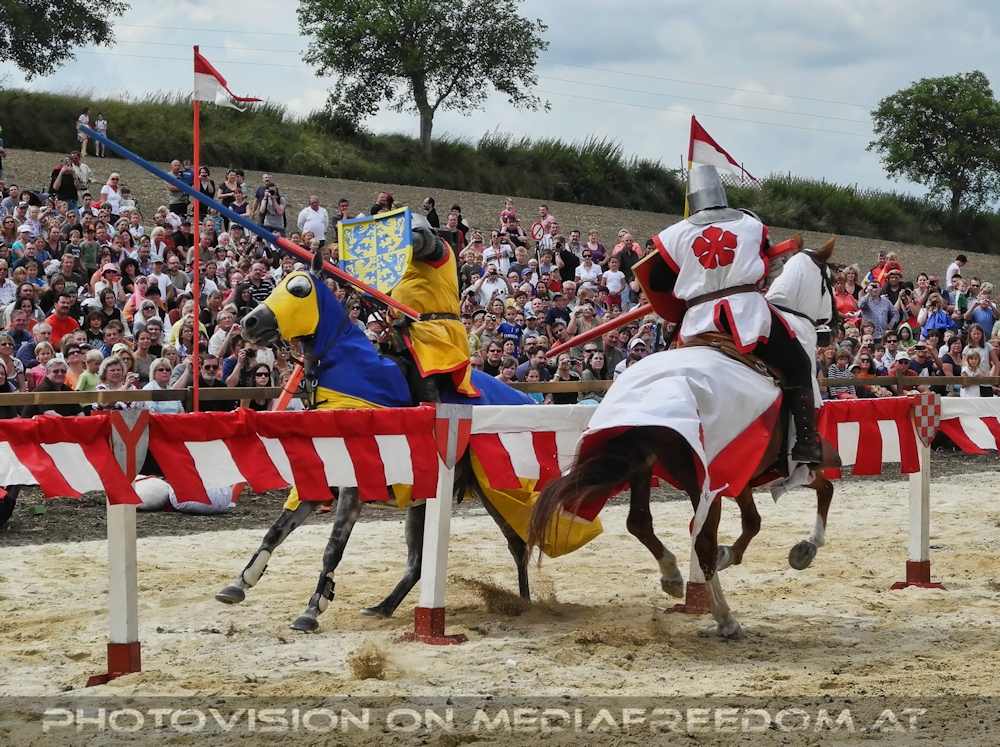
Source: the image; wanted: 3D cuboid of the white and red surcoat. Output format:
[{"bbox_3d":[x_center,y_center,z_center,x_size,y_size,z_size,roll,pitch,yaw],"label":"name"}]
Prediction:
[{"bbox_3d":[1.245,-0.520,14.100,0.680,0.800,0.450,-2,-2,18],"label":"white and red surcoat"}]

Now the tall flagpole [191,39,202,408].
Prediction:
[{"bbox_3d":[-2.870,-0.975,23.200,0.055,4.270,0.055,0,0,0],"label":"tall flagpole"}]

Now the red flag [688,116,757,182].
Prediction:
[{"bbox_3d":[2.540,-2.560,28.000,0.790,0.740,0.120,0,0,0],"label":"red flag"}]

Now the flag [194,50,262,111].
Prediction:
[{"bbox_3d":[-2.570,-2.780,23.200,0.640,0.570,0.120,0,0,0],"label":"flag"}]

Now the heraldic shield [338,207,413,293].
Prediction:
[{"bbox_3d":[-0.730,-0.720,14.300,0.470,0.520,0.100,-7,-17,24],"label":"heraldic shield"}]

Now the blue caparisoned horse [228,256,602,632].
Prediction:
[{"bbox_3d":[-0.530,0.375,14.900,2.650,2.150,0.820,0,1,-43],"label":"blue caparisoned horse"}]

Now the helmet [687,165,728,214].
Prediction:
[{"bbox_3d":[1.190,-1.060,14.100,0.220,0.280,0.260,-7,0,0],"label":"helmet"}]

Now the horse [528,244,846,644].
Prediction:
[{"bbox_3d":[1.180,0.345,14.150,0.850,2.220,2.400,0,1,42],"label":"horse"}]

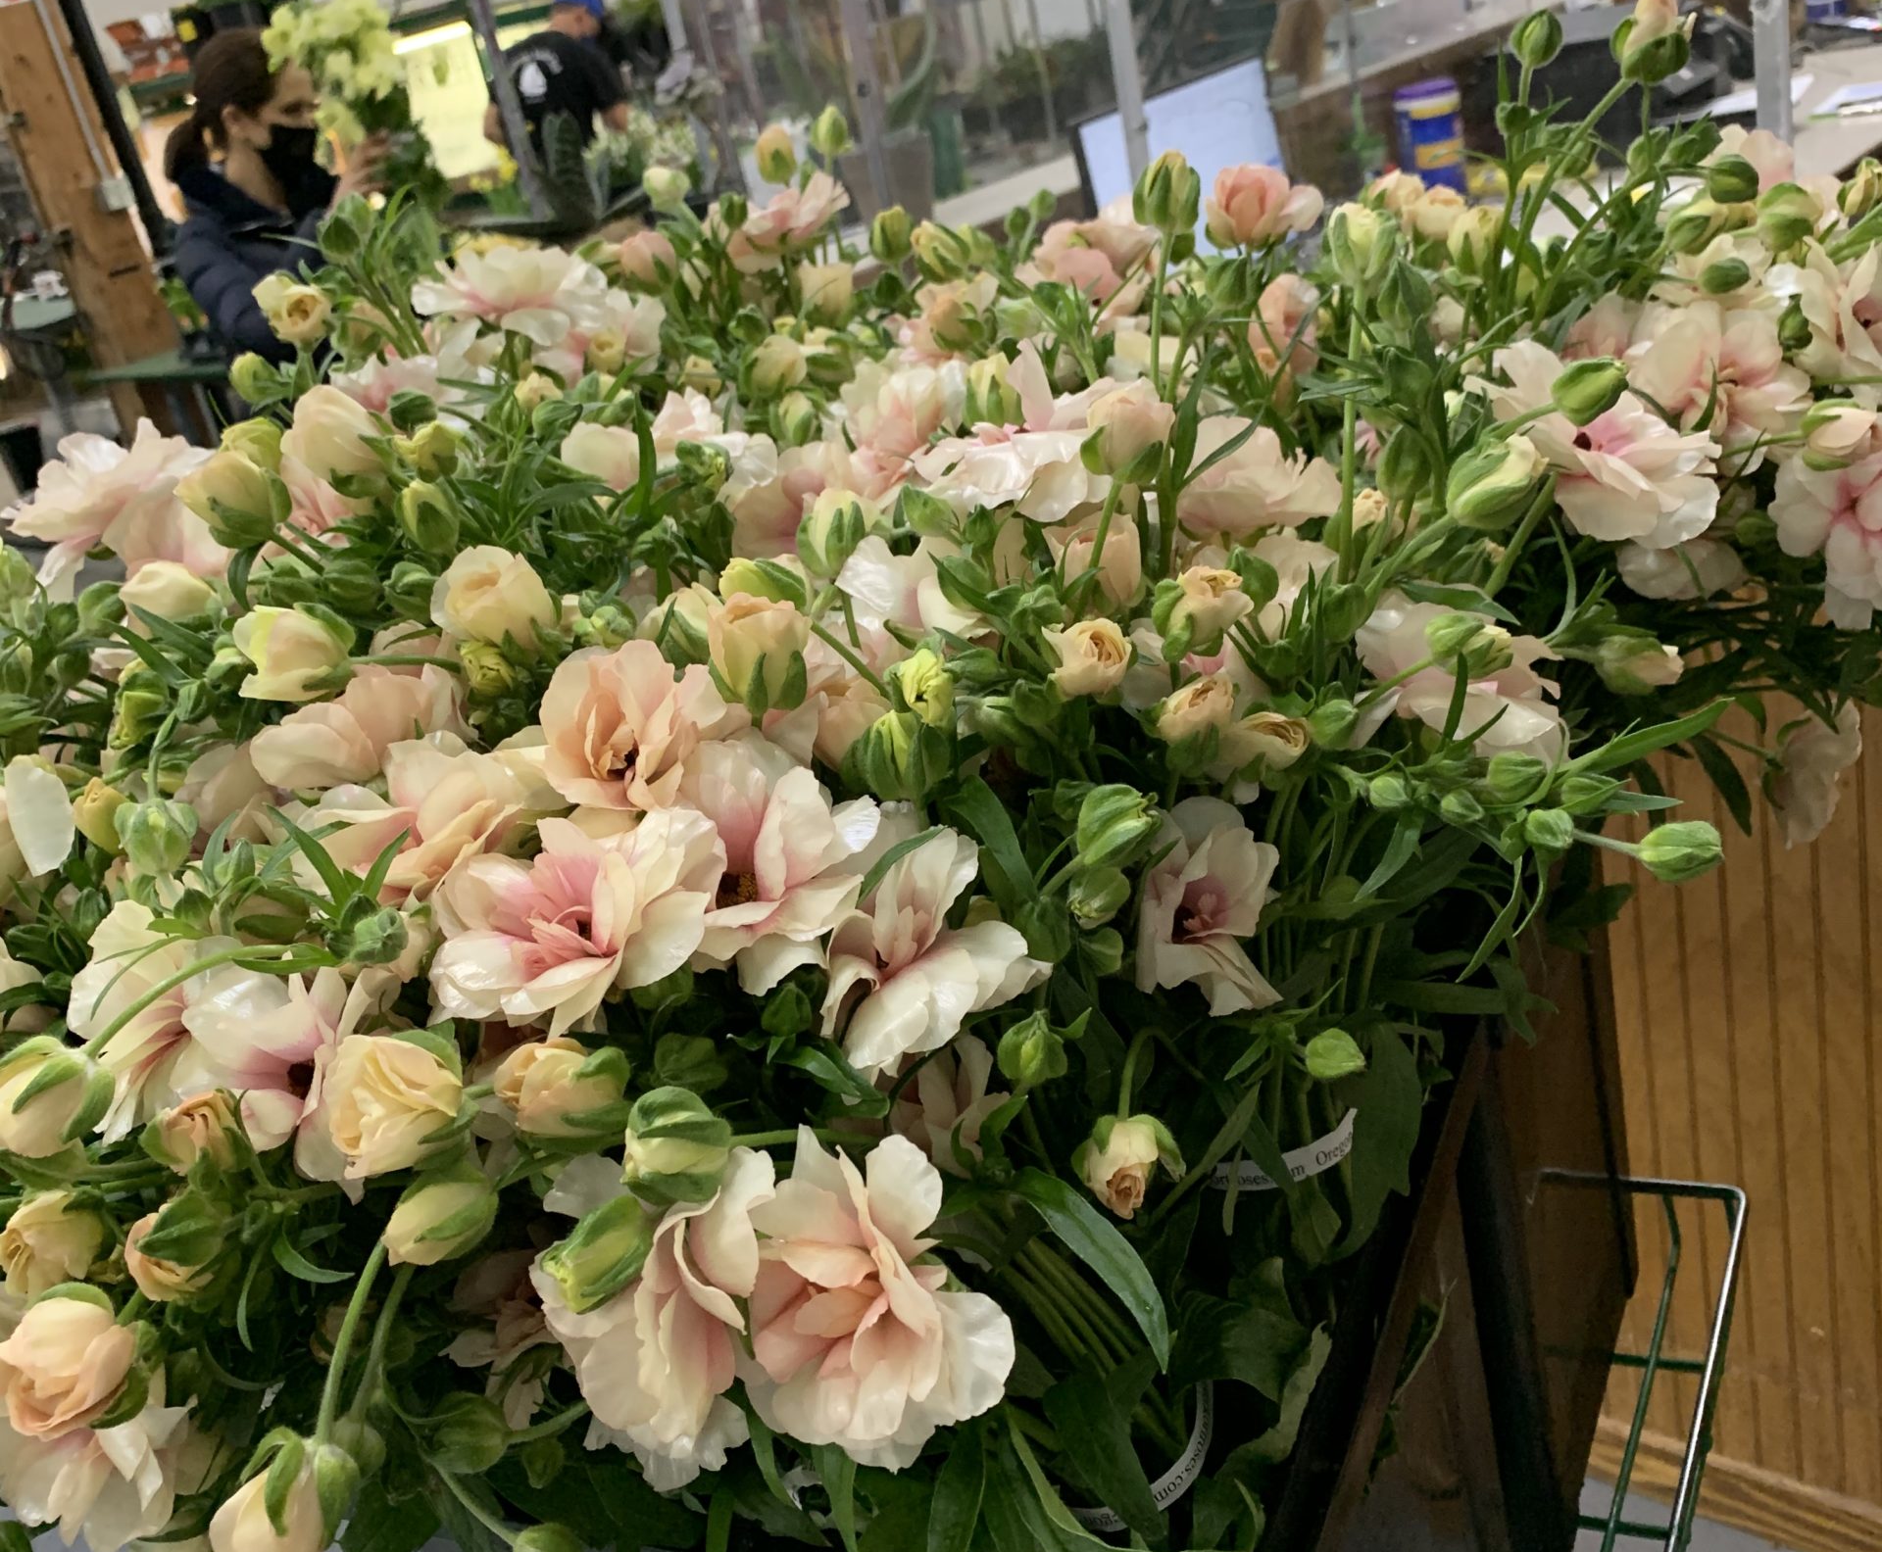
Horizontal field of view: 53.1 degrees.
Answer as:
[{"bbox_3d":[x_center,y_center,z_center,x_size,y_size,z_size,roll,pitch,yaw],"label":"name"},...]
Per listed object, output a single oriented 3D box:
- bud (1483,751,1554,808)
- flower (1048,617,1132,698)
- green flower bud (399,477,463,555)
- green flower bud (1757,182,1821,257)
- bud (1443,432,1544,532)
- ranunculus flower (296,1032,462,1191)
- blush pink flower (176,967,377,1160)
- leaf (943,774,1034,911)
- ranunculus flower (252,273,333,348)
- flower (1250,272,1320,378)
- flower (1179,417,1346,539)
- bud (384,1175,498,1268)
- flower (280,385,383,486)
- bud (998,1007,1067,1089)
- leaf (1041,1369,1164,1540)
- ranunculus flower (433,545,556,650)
[{"bbox_3d":[0.233,0.001,0.760,0.026,0.021,0.021,-9,-3,9],"label":"bud"},{"bbox_3d":[0.054,-0.043,0.680,0.030,0.030,0.031,-51,0,-40],"label":"flower"},{"bbox_3d":[-0.193,-0.098,0.710,0.022,0.030,0.022,-17,12,-12],"label":"green flower bud"},{"bbox_3d":[0.342,-0.225,0.760,0.029,0.026,0.026,-28,0,30],"label":"green flower bud"},{"bbox_3d":[0.185,-0.098,0.630,0.037,0.026,0.026,-34,0,24],"label":"bud"},{"bbox_3d":[-0.141,0.084,0.475,0.036,0.038,0.035,5,14,34],"label":"ranunculus flower"},{"bbox_3d":[-0.180,0.080,0.510,0.060,0.062,0.042,-25,12,-28],"label":"blush pink flower"},{"bbox_3d":[0.014,0.020,0.575,0.013,0.046,0.012,-25,-6,-24],"label":"leaf"},{"bbox_3d":[-0.262,-0.188,0.760,0.029,0.028,0.028,-18,-11,-13],"label":"ranunculus flower"},{"bbox_3d":[0.157,-0.206,0.860,0.040,0.046,0.040,7,28,41],"label":"flower"},{"bbox_3d":[0.135,-0.127,0.800,0.069,0.045,0.065,2,21,9],"label":"flower"},{"bbox_3d":[-0.130,0.116,0.490,0.028,0.024,0.024,-22,0,-9],"label":"bud"},{"bbox_3d":[-0.214,-0.119,0.660,0.031,0.034,0.031,-23,12,5],"label":"flower"},{"bbox_3d":[0.026,0.078,0.540,0.020,0.022,0.020,6,12,0],"label":"bud"},{"bbox_3d":[0.050,0.205,0.570,0.024,0.056,0.012,-34,16,-17],"label":"leaf"},{"bbox_3d":[-0.142,-0.057,0.600,0.038,0.036,0.038,-21,45,0],"label":"ranunculus flower"}]

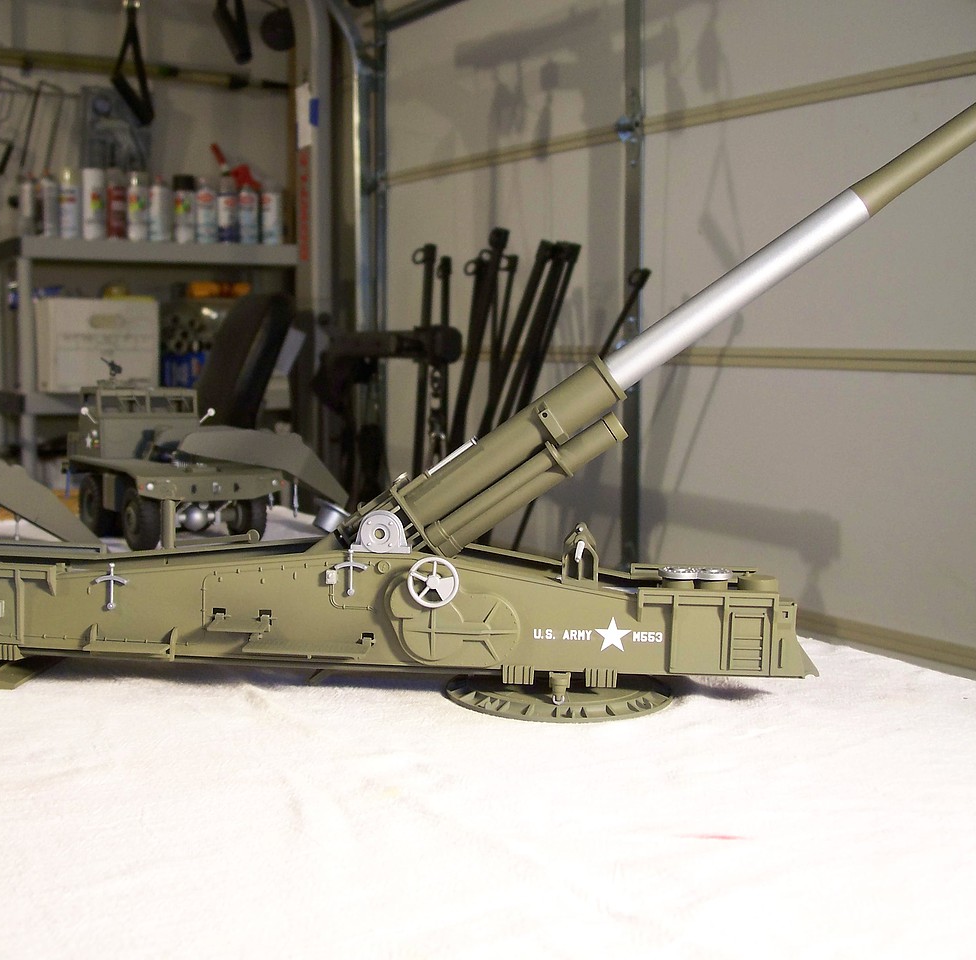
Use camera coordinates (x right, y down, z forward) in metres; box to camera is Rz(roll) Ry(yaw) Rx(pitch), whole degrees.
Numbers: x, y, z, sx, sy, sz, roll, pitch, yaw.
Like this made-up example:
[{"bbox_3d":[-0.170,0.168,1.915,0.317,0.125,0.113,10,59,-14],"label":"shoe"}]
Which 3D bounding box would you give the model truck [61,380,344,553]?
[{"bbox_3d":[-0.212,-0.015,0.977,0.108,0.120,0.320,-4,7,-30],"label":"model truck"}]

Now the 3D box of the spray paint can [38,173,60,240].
[{"bbox_3d":[-1.303,-0.813,4.053,0.066,0.198,0.066,-4,7,-31],"label":"spray paint can"}]

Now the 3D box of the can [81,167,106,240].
[{"bbox_3d":[-1.119,-0.781,3.880,0.066,0.203,0.066,0,6,0],"label":"can"}]

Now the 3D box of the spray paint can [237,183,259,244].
[{"bbox_3d":[-0.770,-0.846,4.372,0.066,0.192,0.066,0,6,0],"label":"spray paint can"}]

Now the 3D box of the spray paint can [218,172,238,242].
[{"bbox_3d":[-0.828,-0.850,4.337,0.066,0.208,0.066,0,6,0],"label":"spray paint can"}]

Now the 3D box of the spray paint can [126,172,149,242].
[{"bbox_3d":[-1.012,-0.788,3.950,0.066,0.203,0.066,0,6,0],"label":"spray paint can"}]

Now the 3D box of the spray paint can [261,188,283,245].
[{"bbox_3d":[-0.700,-0.847,4.414,0.066,0.183,0.066,0,6,0],"label":"spray paint can"}]

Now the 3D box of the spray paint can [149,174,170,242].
[{"bbox_3d":[-1.017,-0.835,4.224,0.066,0.203,0.066,0,6,0],"label":"spray paint can"}]

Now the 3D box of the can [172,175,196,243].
[{"bbox_3d":[-0.893,-0.794,4.020,0.066,0.202,0.066,0,6,0],"label":"can"}]

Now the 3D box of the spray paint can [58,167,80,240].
[{"bbox_3d":[-1.177,-0.774,3.845,0.066,0.201,0.066,-4,7,-32],"label":"spray paint can"}]

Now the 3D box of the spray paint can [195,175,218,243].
[{"bbox_3d":[-0.887,-0.844,4.301,0.066,0.203,0.066,0,6,0],"label":"spray paint can"}]

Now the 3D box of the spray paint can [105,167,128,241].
[{"bbox_3d":[-1.066,-0.789,3.920,0.066,0.202,0.066,0,6,0],"label":"spray paint can"}]

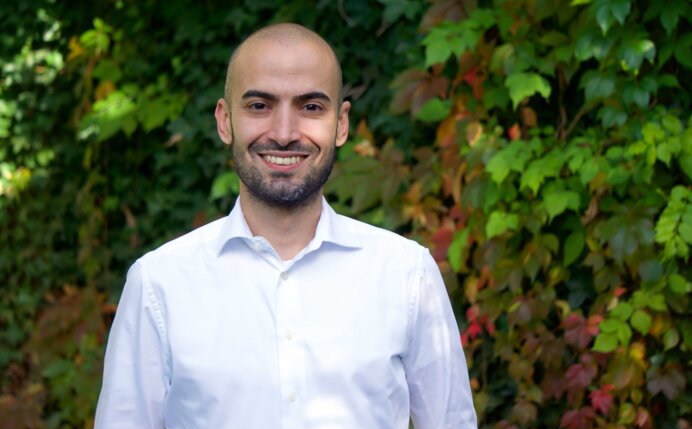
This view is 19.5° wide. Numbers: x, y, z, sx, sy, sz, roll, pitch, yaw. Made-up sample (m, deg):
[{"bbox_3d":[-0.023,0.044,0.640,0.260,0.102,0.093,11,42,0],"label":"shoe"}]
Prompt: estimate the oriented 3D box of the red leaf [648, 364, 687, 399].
[{"bbox_3d":[0.556,0.290,3.500,0.067,0.066,0.035,0,0,10],"label":"red leaf"}]

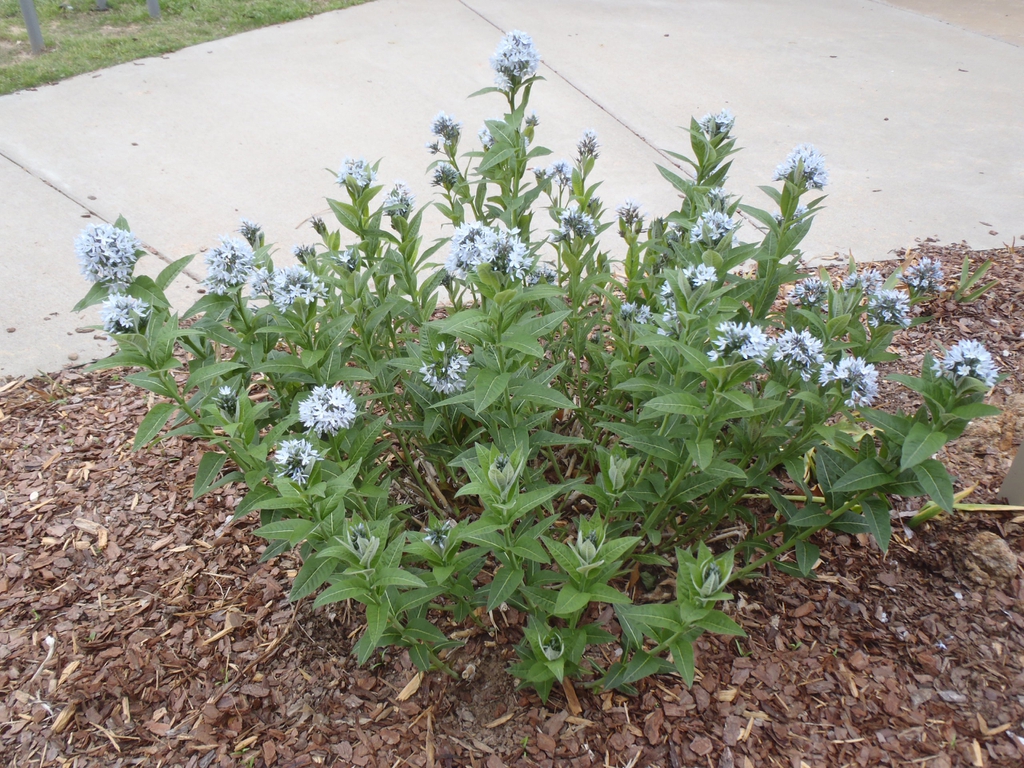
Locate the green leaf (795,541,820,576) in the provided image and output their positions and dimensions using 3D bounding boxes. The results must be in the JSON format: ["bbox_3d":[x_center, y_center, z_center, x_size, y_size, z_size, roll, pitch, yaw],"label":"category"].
[{"bbox_3d":[0.446,0.263,1.250,0.034,0.013,0.057,-4,52,8],"label":"green leaf"}]

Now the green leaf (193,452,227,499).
[{"bbox_3d":[-0.391,0.115,1.063,0.030,0.011,0.065,18,72,29],"label":"green leaf"}]

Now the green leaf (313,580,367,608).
[{"bbox_3d":[-0.206,0.253,0.998,0.068,0.012,0.028,-14,43,-15],"label":"green leaf"}]

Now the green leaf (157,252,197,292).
[{"bbox_3d":[-0.447,-0.147,1.090,0.024,0.011,0.077,24,64,37],"label":"green leaf"}]

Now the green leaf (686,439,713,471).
[{"bbox_3d":[0.244,0.092,1.076,0.033,0.013,0.060,5,35,2],"label":"green leaf"}]

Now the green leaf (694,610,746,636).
[{"bbox_3d":[0.250,0.289,1.003,0.066,0.011,0.029,13,43,12],"label":"green leaf"}]

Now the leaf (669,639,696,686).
[{"bbox_3d":[0.206,0.335,0.998,0.029,0.011,0.054,-2,54,-9],"label":"leaf"}]

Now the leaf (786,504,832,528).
[{"bbox_3d":[0.407,0.181,1.127,0.074,0.011,0.029,-2,40,-18],"label":"leaf"}]

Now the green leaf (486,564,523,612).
[{"bbox_3d":[-0.009,0.279,1.130,0.039,0.014,0.079,21,48,18],"label":"green leaf"}]

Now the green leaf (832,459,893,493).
[{"bbox_3d":[0.527,0.138,1.250,0.104,0.015,0.043,-8,55,-8],"label":"green leaf"}]

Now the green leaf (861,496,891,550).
[{"bbox_3d":[0.492,0.191,1.118,0.032,0.011,0.072,-7,72,-11],"label":"green leaf"}]

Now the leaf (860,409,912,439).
[{"bbox_3d":[0.574,0.062,1.270,0.093,0.015,0.040,36,72,22],"label":"leaf"}]

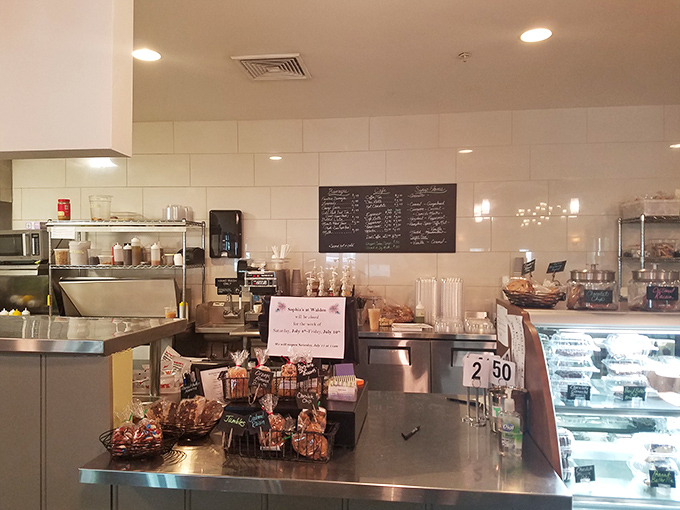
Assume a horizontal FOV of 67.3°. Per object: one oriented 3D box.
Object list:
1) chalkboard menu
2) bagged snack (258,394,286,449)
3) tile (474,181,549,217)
[{"bbox_3d":[0.417,-0.316,4.524,1.210,0.597,0.020,0,1,7],"label":"chalkboard menu"},{"bbox_3d":[-0.196,0.481,1.470,0.073,0.155,0.048,0,0,7],"label":"bagged snack"},{"bbox_3d":[1.484,-0.483,4.431,0.610,0.304,0.010,0,-1,7],"label":"tile"}]

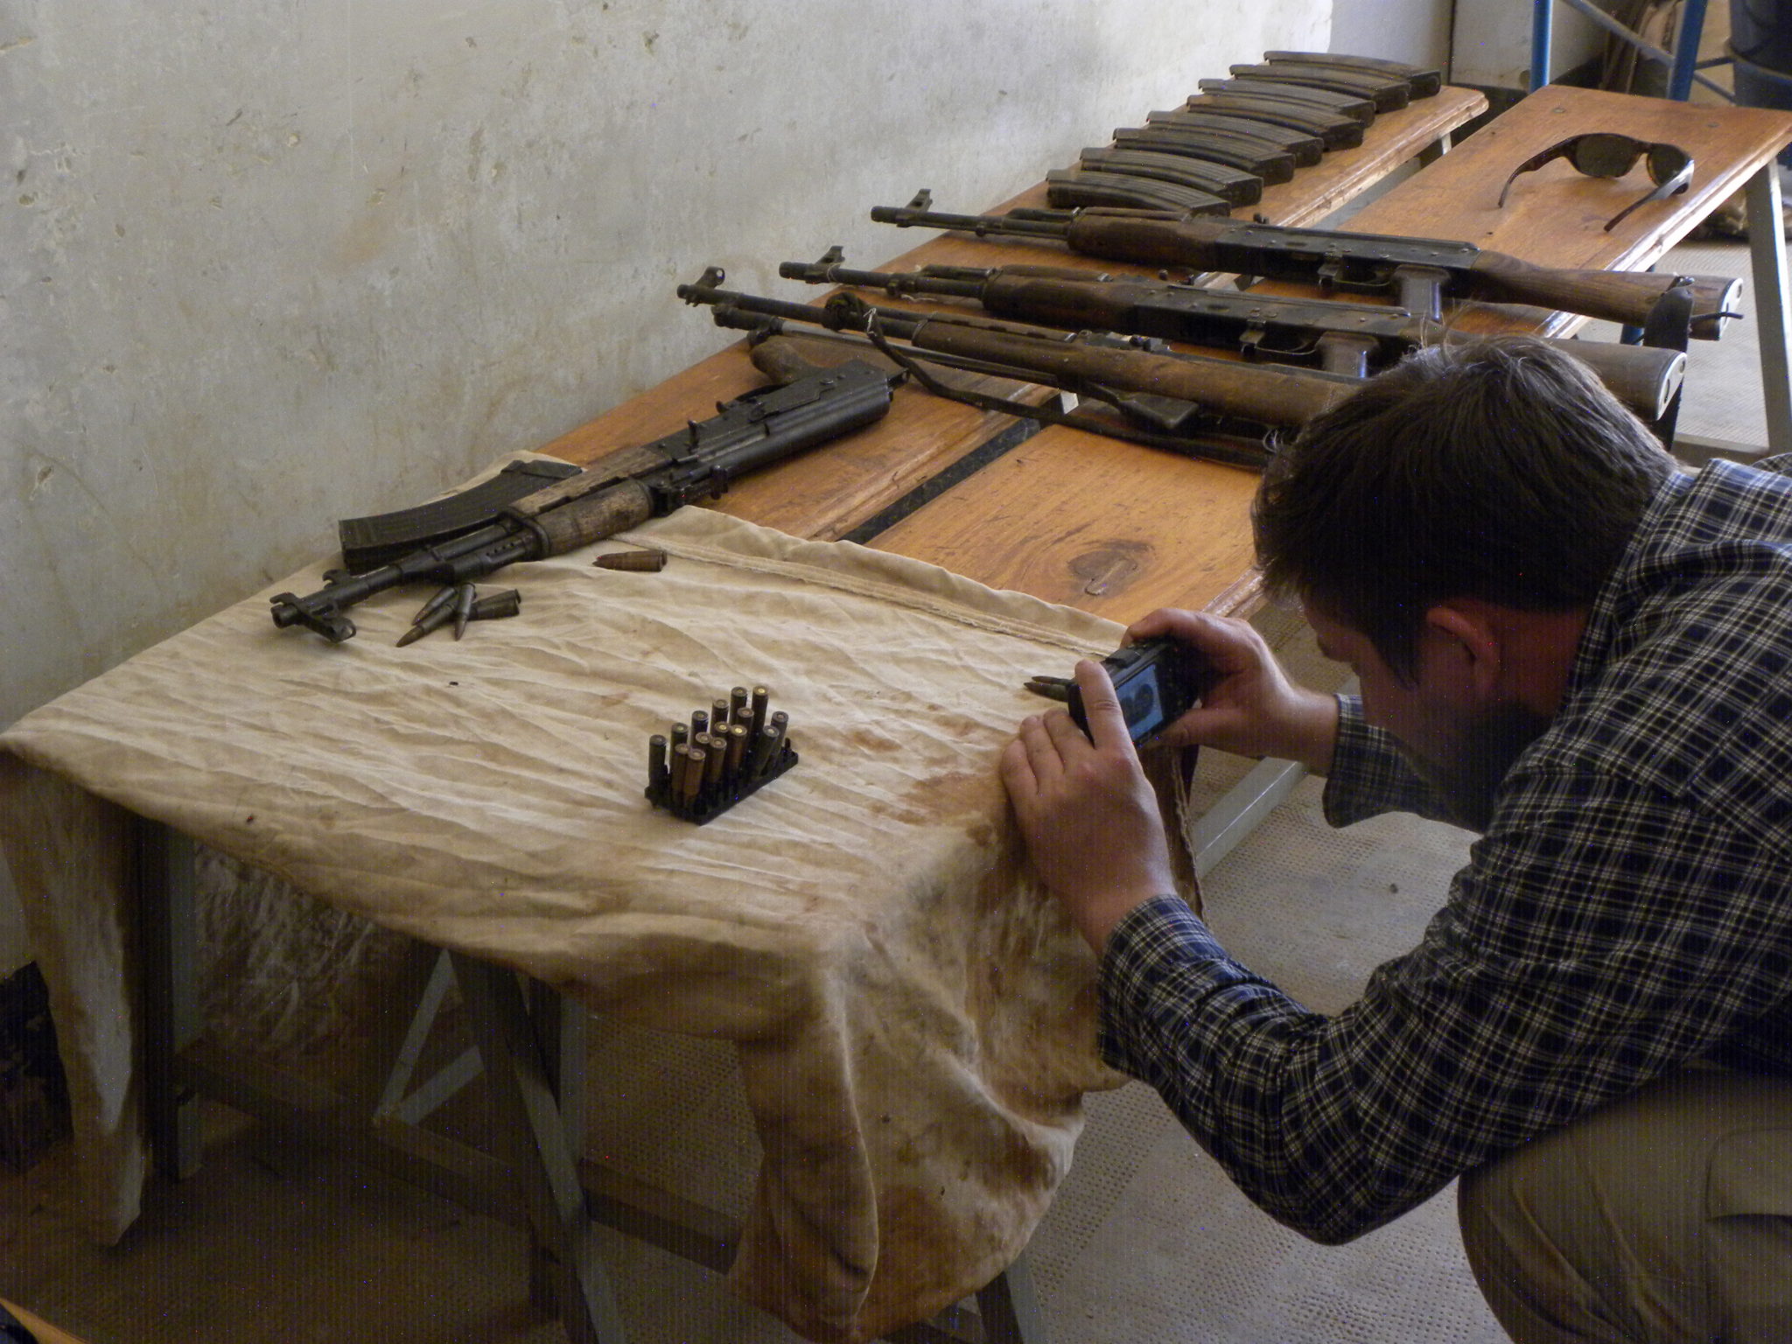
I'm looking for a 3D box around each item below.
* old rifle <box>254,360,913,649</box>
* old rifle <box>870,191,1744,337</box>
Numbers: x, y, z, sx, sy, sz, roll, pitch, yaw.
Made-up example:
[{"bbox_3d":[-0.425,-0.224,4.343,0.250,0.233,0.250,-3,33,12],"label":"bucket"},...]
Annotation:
[{"bbox_3d":[-0.257,-0.172,2.248,0.655,0.068,0.210,-24,39,-36],"label":"old rifle"},{"bbox_3d":[0.375,-0.403,2.652,0.872,0.068,0.207,7,32,17],"label":"old rifle"}]

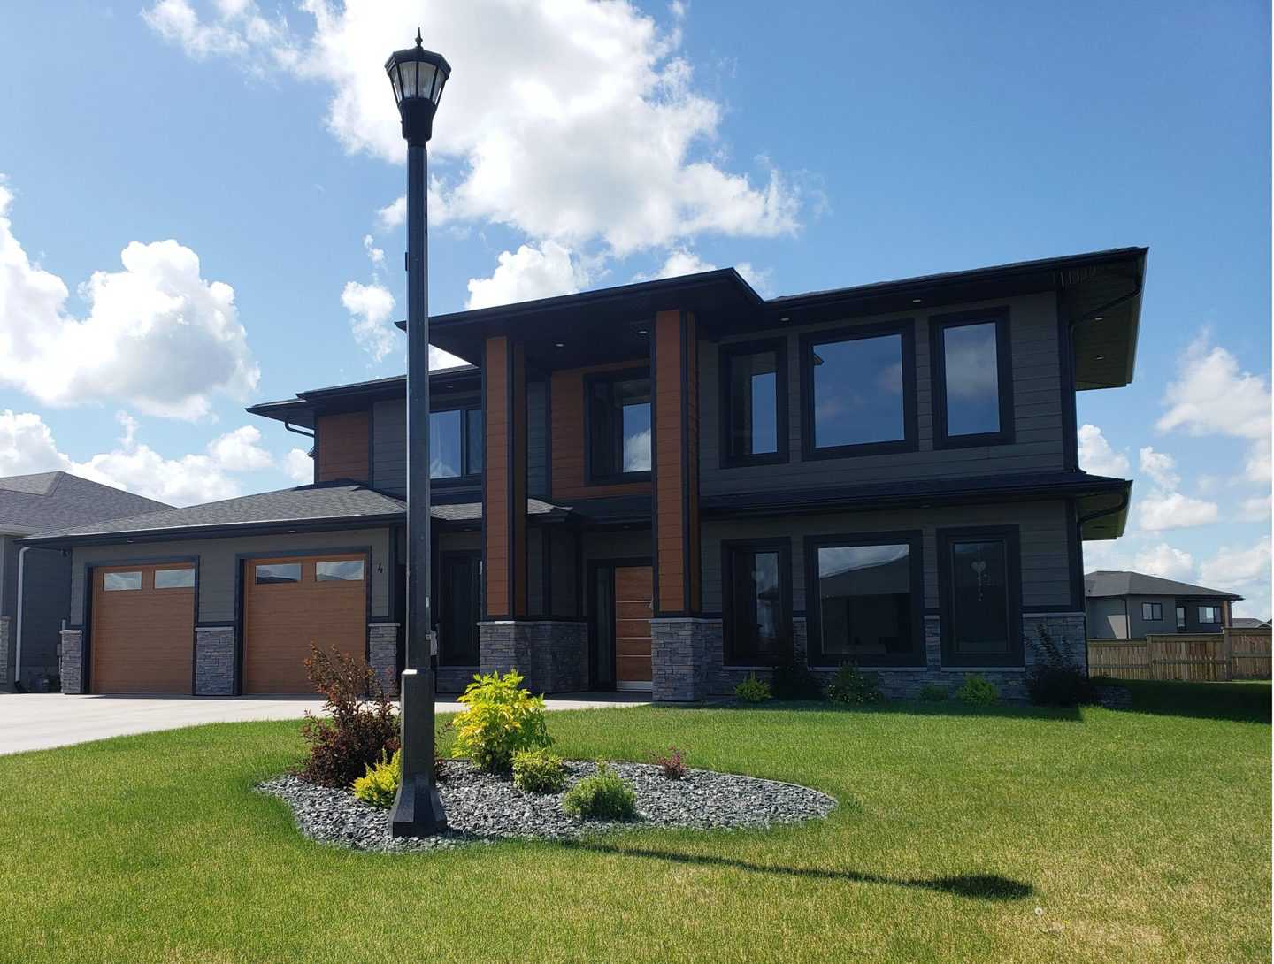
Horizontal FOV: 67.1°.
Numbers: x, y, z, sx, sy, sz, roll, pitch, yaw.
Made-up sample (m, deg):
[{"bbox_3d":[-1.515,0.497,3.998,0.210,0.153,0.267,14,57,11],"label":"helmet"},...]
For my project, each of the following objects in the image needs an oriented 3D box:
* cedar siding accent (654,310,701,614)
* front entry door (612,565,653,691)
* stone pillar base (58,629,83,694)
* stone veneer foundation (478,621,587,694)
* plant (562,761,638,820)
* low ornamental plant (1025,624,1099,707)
[{"bbox_3d":[0.587,-0.308,14.192,0.560,4.510,0.480,-5,-9,26],"label":"cedar siding accent"},{"bbox_3d":[0.049,2.388,15.663,0.910,2.020,0.100,-5,-9,26],"label":"front entry door"},{"bbox_3d":[-10.434,3.340,17.869,0.610,1.150,0.280,-5,-9,26],"label":"stone pillar base"},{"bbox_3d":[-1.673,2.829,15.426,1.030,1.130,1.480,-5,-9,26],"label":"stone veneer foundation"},{"bbox_3d":[-0.273,2.207,6.963,0.547,0.367,0.520,-1,-6,0],"label":"plant"},{"bbox_3d":[5.363,2.295,12.100,0.930,1.050,0.850,-5,-9,26],"label":"low ornamental plant"}]

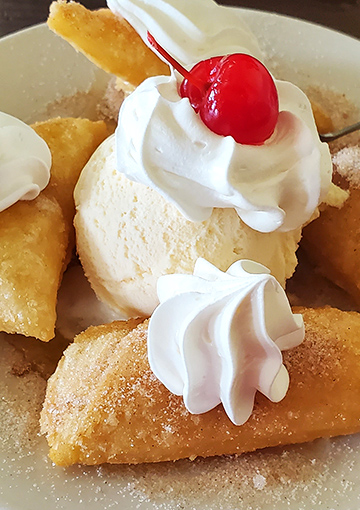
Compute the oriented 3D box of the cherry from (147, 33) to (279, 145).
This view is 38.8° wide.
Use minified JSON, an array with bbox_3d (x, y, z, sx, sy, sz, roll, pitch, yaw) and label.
[{"bbox_3d":[0.006,-0.036,0.106,0.021,0.033,0.021,0,69,48],"label":"cherry"}]

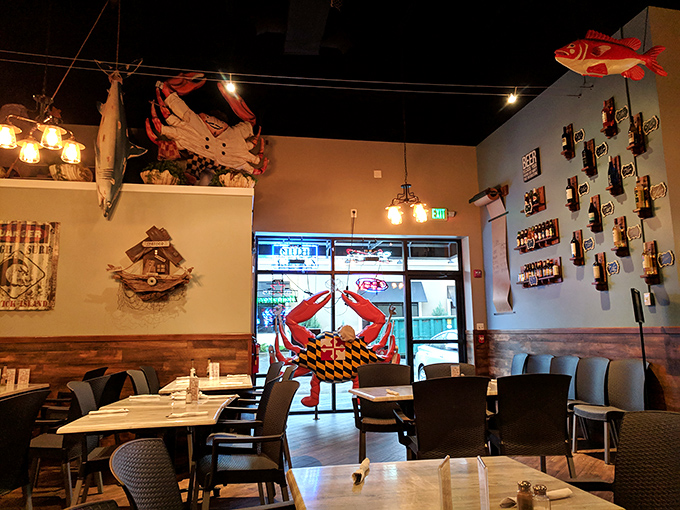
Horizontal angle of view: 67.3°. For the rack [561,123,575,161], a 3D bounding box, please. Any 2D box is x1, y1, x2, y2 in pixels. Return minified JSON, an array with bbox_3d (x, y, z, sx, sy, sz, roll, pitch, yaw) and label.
[{"bbox_3d":[2.727,-1.350,6.113,0.118,0.430,0.120,1,-9,-10],"label":"rack"}]

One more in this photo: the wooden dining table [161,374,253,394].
[{"bbox_3d":[-1.238,1.608,4.911,0.765,0.750,1.240,1,-9,-10],"label":"wooden dining table"}]

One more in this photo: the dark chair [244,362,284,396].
[{"bbox_3d":[-0.859,1.562,5.135,0.600,0.900,0.580,2,-9,-19],"label":"dark chair"}]

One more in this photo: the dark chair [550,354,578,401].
[{"bbox_3d":[2.443,1.635,5.897,0.580,0.900,0.490,2,-9,-16],"label":"dark chair"}]

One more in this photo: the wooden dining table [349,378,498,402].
[{"bbox_3d":[0.746,1.395,3.809,1.220,0.760,0.760,1,-9,-11],"label":"wooden dining table"}]

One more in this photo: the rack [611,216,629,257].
[{"bbox_3d":[2.821,-0.177,5.183,0.098,0.415,0.145,1,-9,-10],"label":"rack"}]

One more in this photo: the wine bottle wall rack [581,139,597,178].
[{"bbox_3d":[2.791,-1.077,5.728,0.118,0.430,0.120,1,-9,-10],"label":"wine bottle wall rack"}]

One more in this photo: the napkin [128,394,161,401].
[{"bbox_3d":[-1.352,0.980,3.553,0.210,0.038,0.045,1,-9,-11],"label":"napkin"}]

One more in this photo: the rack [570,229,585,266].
[{"bbox_3d":[2.800,-0.085,6.050,0.105,0.420,0.125,1,-9,-10],"label":"rack"}]

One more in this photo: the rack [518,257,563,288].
[{"bbox_3d":[2.657,0.235,6.895,0.120,0.340,0.930,1,-9,-11],"label":"rack"}]

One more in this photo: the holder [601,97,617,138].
[{"bbox_3d":[2.802,-1.436,5.372,0.098,0.415,0.145,1,-9,-10],"label":"holder"}]

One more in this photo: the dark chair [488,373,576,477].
[{"bbox_3d":[1.272,1.278,3.565,0.580,0.917,0.600,1,-9,-10],"label":"dark chair"}]

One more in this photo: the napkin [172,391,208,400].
[{"bbox_3d":[-1.079,1.014,3.690,0.250,0.052,0.060,1,-9,-10],"label":"napkin"}]

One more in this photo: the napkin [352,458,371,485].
[{"bbox_3d":[0.070,0.662,1.573,0.042,0.040,0.205,-3,-9,13],"label":"napkin"}]

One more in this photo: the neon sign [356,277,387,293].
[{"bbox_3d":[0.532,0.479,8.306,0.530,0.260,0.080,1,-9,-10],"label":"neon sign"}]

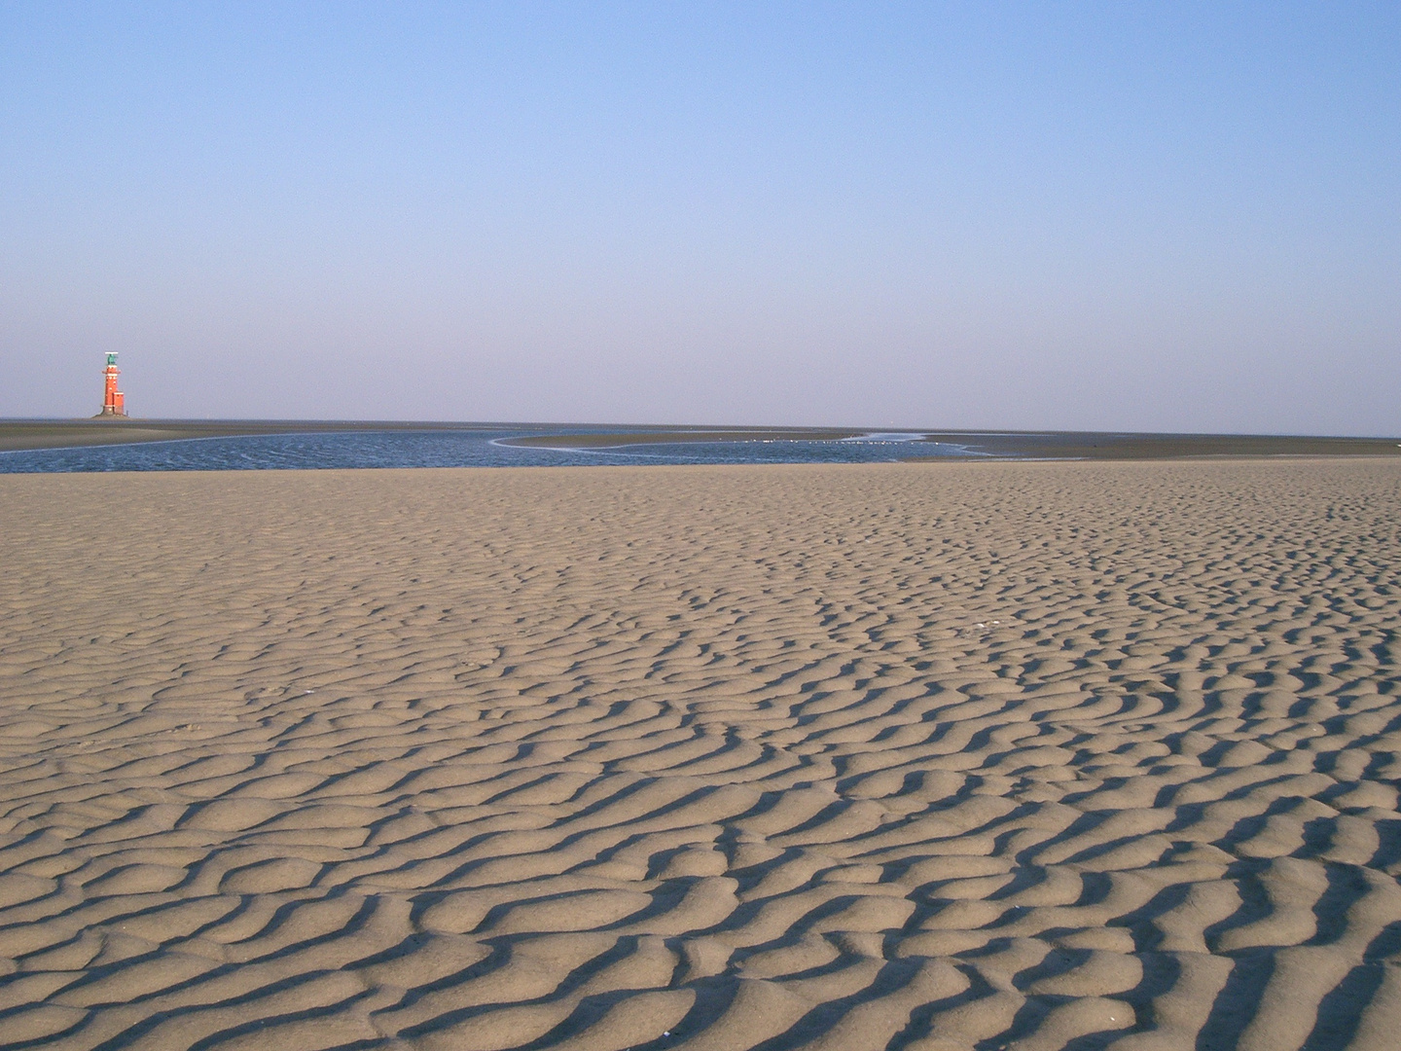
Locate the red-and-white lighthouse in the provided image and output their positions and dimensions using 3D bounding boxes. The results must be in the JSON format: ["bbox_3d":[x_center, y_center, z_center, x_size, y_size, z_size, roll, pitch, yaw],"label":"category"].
[{"bbox_3d":[-318.379,-76.482,855.000,14.200,35.000,11.500,0,4,-20],"label":"red-and-white lighthouse"}]

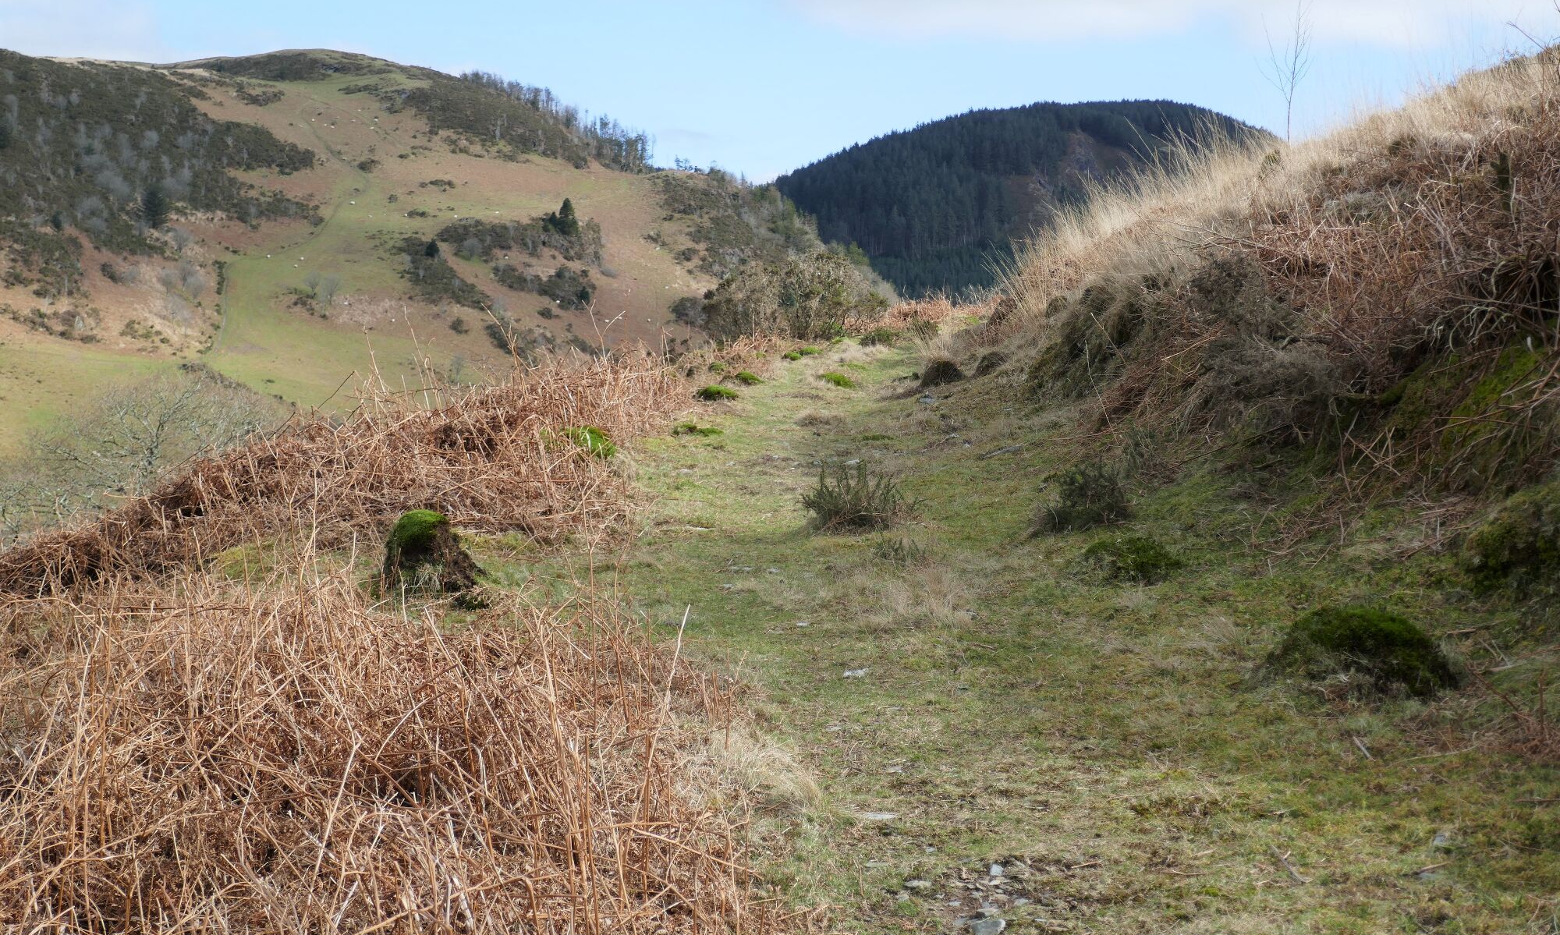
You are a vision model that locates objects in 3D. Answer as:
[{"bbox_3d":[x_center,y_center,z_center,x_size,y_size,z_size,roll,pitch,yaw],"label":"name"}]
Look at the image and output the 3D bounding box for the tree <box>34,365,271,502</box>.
[{"bbox_3d":[-15.934,-0.248,55.000,6.300,4.900,6.000,0,3,0],"label":"tree"}]

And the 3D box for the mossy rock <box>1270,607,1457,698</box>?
[{"bbox_3d":[2.127,0.671,7.900,0.690,0.310,0.570,0,3,0],"label":"mossy rock"}]

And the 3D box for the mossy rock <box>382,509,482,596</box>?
[{"bbox_3d":[-1.705,0.424,10.600,0.470,0.430,0.440,0,3,0],"label":"mossy rock"}]

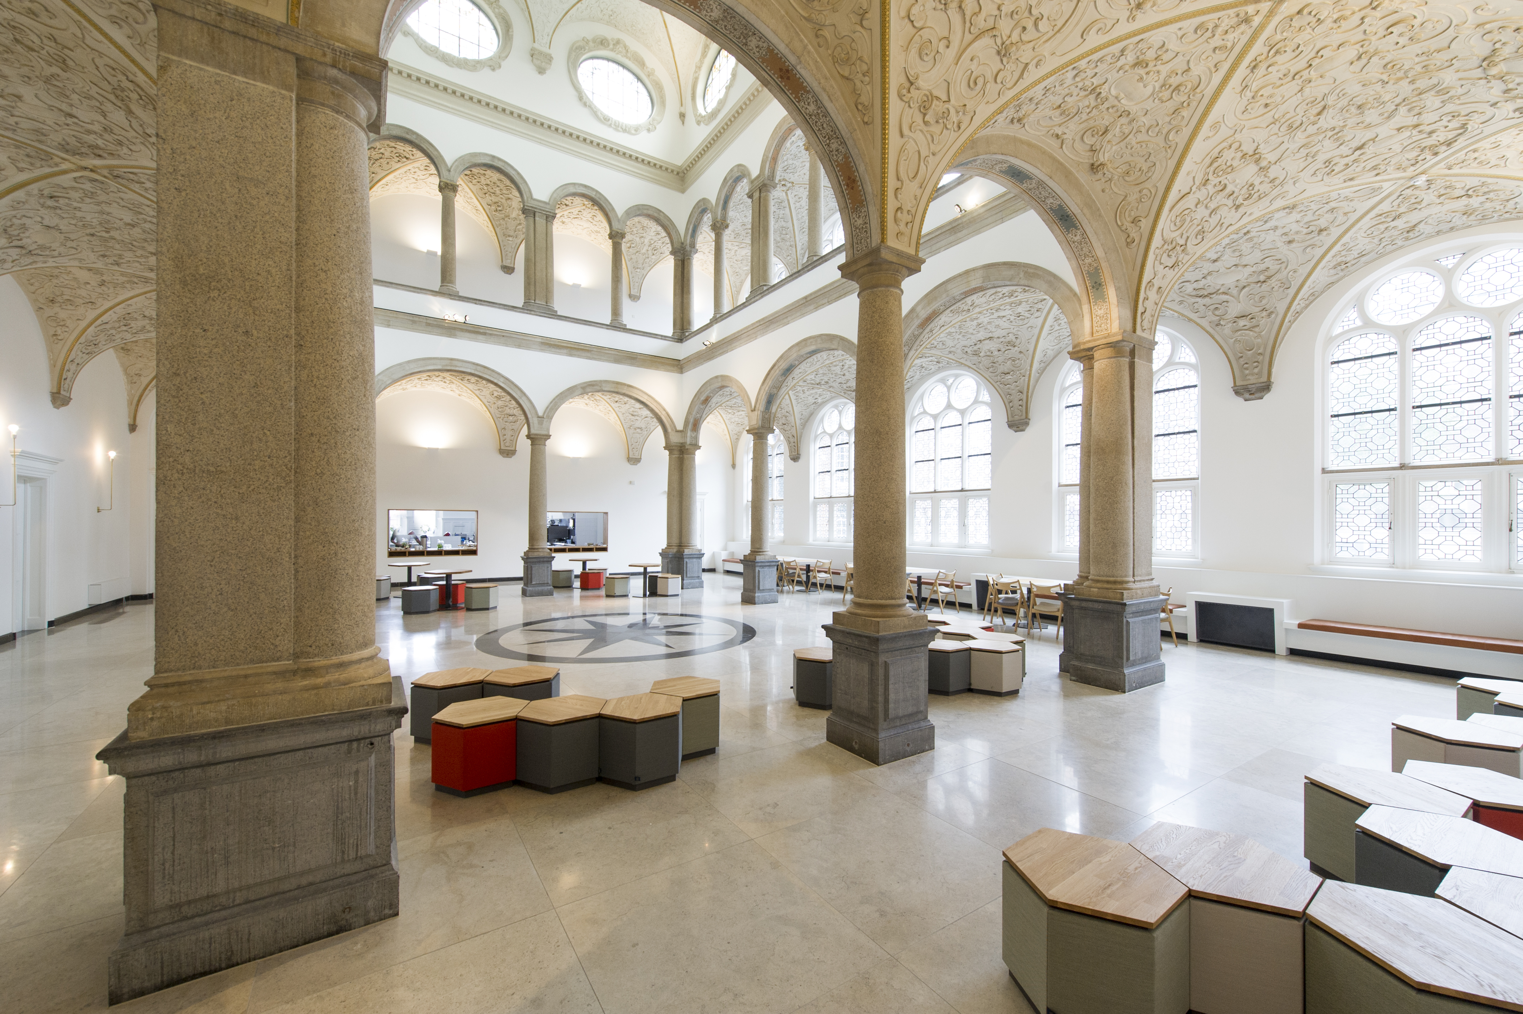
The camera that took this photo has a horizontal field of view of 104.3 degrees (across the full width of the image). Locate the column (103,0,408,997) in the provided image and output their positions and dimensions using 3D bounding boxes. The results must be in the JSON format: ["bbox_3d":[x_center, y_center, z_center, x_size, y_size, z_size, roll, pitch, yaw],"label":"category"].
[{"bbox_3d":[-2.151,-0.099,2.710,0.899,3.696,0.899,1,-2,-33],"label":"column"}]

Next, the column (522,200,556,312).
[{"bbox_3d":[-5.148,-5.725,13.743,0.694,2.354,0.362,1,-2,-34],"label":"column"}]

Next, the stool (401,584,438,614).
[{"bbox_3d":[-6.345,1.747,11.030,0.588,0.447,0.509,1,-2,-33],"label":"stool"}]

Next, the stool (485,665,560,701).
[{"bbox_3d":[-1.924,1.578,4.763,0.581,0.455,0.505,1,-2,-39],"label":"stool"}]

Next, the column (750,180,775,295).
[{"bbox_3d":[0.022,-5.737,12.767,0.400,2.469,0.800,1,-2,-33],"label":"column"}]

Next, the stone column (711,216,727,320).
[{"bbox_3d":[-1.023,-5.778,14.382,0.353,2.470,0.353,0,-2,0],"label":"stone column"}]

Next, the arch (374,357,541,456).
[{"bbox_3d":[-6.648,-2.419,12.908,3.400,1.500,0.400,1,-2,-33],"label":"arch"}]

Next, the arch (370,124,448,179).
[{"bbox_3d":[-7.538,-7.467,12.460,1.740,0.940,0.360,1,-2,-33],"label":"arch"}]

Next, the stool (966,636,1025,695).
[{"bbox_3d":[2.293,1.595,5.897,0.600,0.430,0.520,1,-2,-33],"label":"stool"}]

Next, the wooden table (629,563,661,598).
[{"bbox_3d":[-2.581,1.684,13.229,0.750,0.740,0.750,1,-2,-33],"label":"wooden table"}]

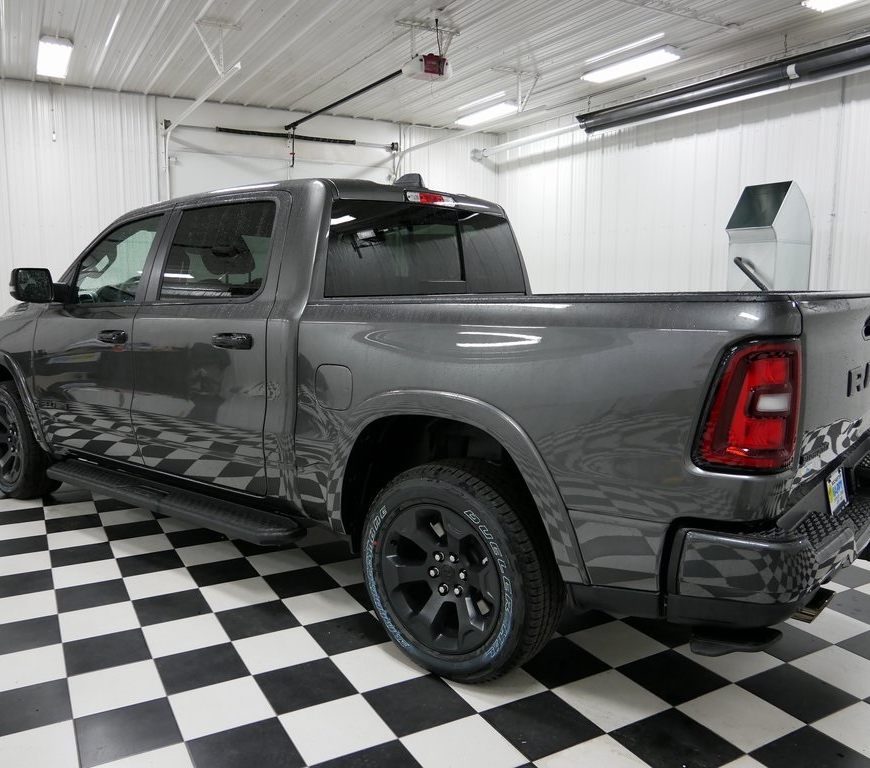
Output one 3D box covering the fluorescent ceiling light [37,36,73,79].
[{"bbox_3d":[-3.663,-3.152,7.414,0.300,0.090,1.240,-4,9,-29],"label":"fluorescent ceiling light"}]

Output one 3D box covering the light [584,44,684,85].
[{"bbox_3d":[1.886,-3.098,7.438,0.330,0.090,1.220,-4,9,-29],"label":"light"}]

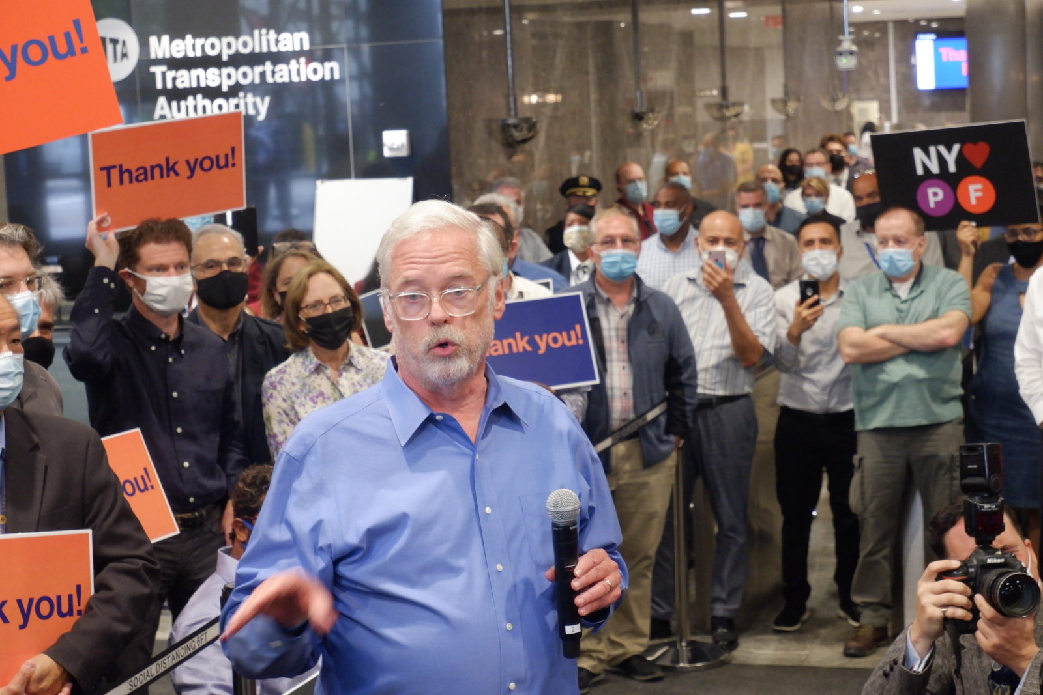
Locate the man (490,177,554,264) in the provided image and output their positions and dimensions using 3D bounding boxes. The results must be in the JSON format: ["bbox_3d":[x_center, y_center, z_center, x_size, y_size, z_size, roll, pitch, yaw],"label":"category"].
[{"bbox_3d":[0.005,-0.006,10.489,0.520,1.800,0.320,-6,7,-30],"label":"man"}]

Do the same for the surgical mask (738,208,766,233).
[{"bbox_3d":[1.182,-0.653,10.100,0.145,0.124,0.090,-2,6,6],"label":"surgical mask"}]

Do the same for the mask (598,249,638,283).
[{"bbox_3d":[0.358,-0.301,7.280,0.148,0.125,0.090,-2,6,2],"label":"mask"}]

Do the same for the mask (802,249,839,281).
[{"bbox_3d":[1.192,-0.331,7.850,0.148,0.125,0.090,-2,6,7],"label":"mask"}]

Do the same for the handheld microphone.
[{"bbox_3d":[0.067,0.334,2.910,0.051,0.256,0.051,-3,5,0],"label":"handheld microphone"}]

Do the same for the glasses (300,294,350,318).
[{"bbox_3d":[-0.547,-0.115,5.500,0.138,0.044,0.138,-10,5,-14],"label":"glasses"}]

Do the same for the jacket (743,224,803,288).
[{"bbox_3d":[1.231,-0.319,10.500,0.520,0.680,0.310,-2,5,6],"label":"jacket"}]

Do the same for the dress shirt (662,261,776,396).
[{"bbox_3d":[0.768,-0.075,7.720,0.480,0.560,0.330,-2,7,6],"label":"dress shirt"}]

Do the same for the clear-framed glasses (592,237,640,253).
[{"bbox_3d":[0.339,-0.371,7.100,0.142,0.048,0.140,-4,5,-10],"label":"clear-framed glasses"}]

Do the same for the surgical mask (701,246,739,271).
[{"bbox_3d":[0.777,-0.344,7.700,0.150,0.120,0.090,-2,6,5],"label":"surgical mask"}]

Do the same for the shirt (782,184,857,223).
[{"bbox_3d":[1.940,-0.733,12.800,0.500,0.660,0.300,-2,7,8],"label":"shirt"}]

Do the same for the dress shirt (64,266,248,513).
[{"bbox_3d":[-0.965,0.111,5.200,0.430,0.620,0.340,-5,6,-27],"label":"dress shirt"}]

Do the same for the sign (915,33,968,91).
[{"bbox_3d":[4.566,-2.961,20.500,0.930,0.550,0.080,-2,5,3],"label":"sign"}]

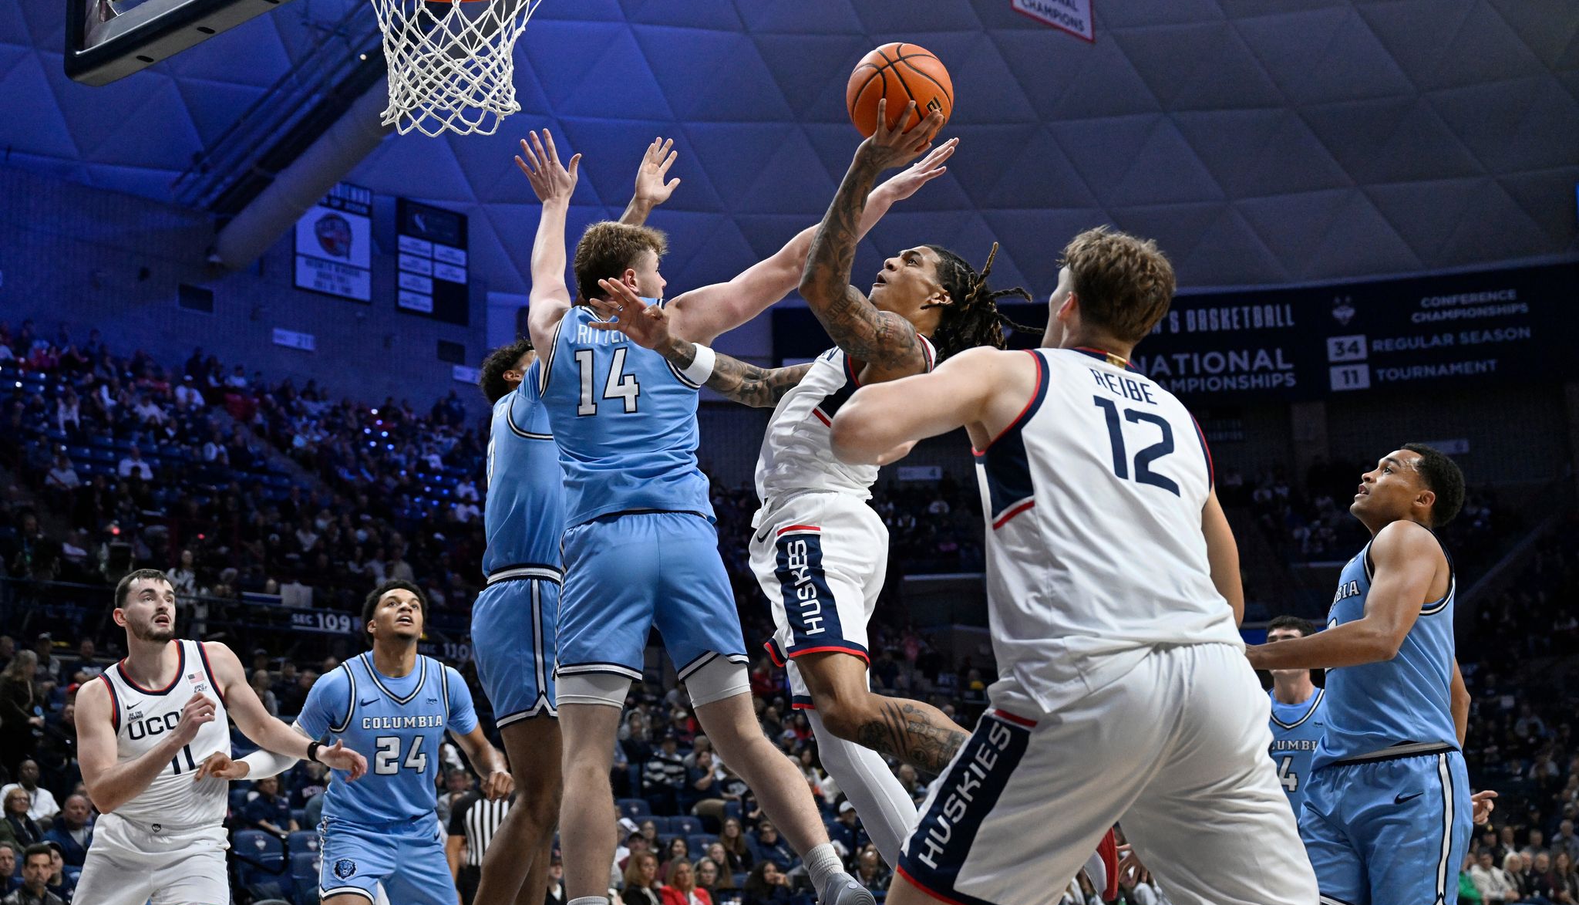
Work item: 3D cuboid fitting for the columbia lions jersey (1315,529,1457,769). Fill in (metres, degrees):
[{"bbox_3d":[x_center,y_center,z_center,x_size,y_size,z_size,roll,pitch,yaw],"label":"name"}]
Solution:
[{"bbox_3d":[1.451,0.480,5.120,0.310,0.590,0.420,1,-12,-16],"label":"columbia lions jersey"}]

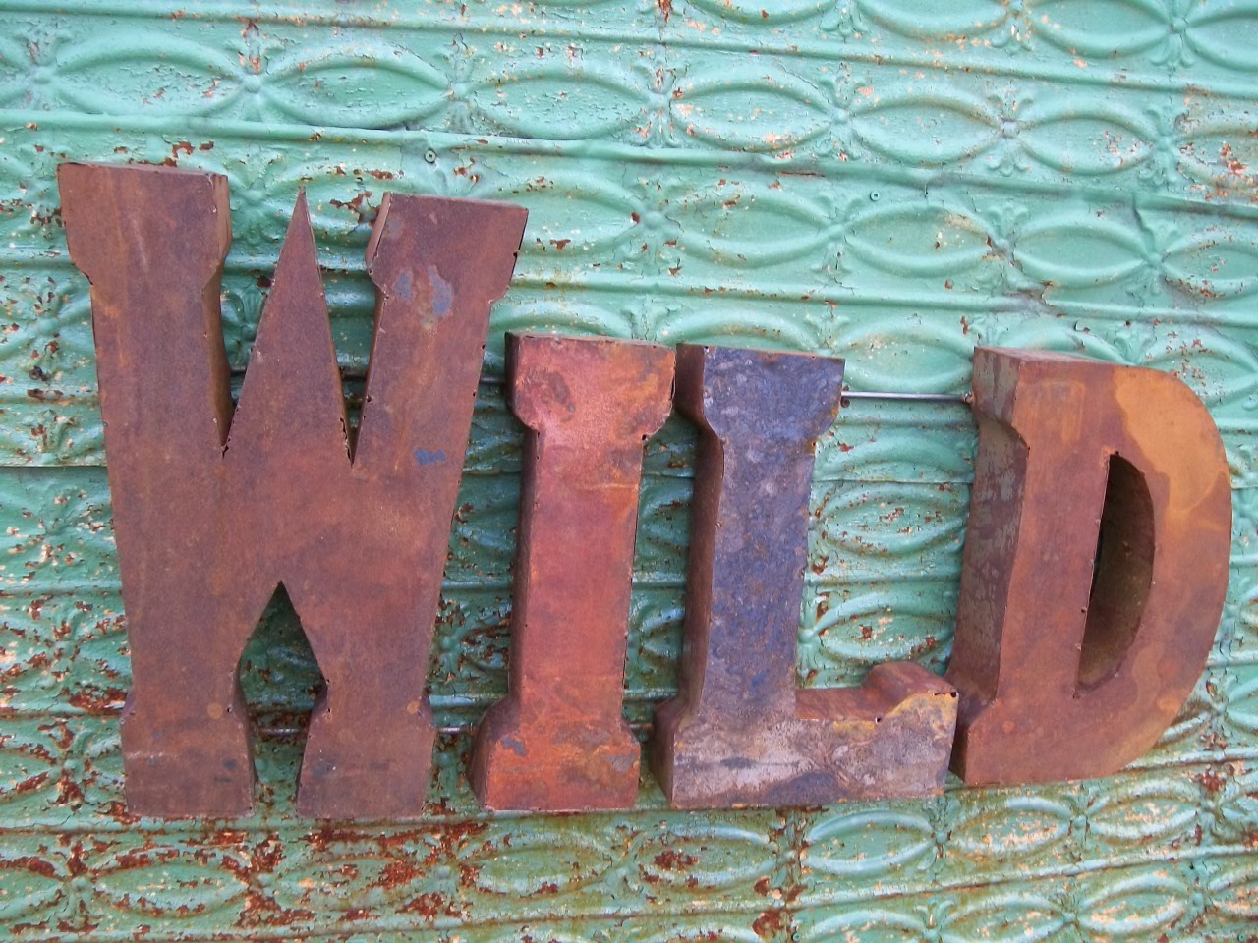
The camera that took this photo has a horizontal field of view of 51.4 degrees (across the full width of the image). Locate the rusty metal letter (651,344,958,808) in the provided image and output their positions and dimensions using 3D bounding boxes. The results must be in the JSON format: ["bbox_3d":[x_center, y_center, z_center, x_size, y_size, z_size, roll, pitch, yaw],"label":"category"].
[{"bbox_3d":[0.153,0.084,1.077,0.236,0.366,0.079,1,10,-13],"label":"rusty metal letter"}]

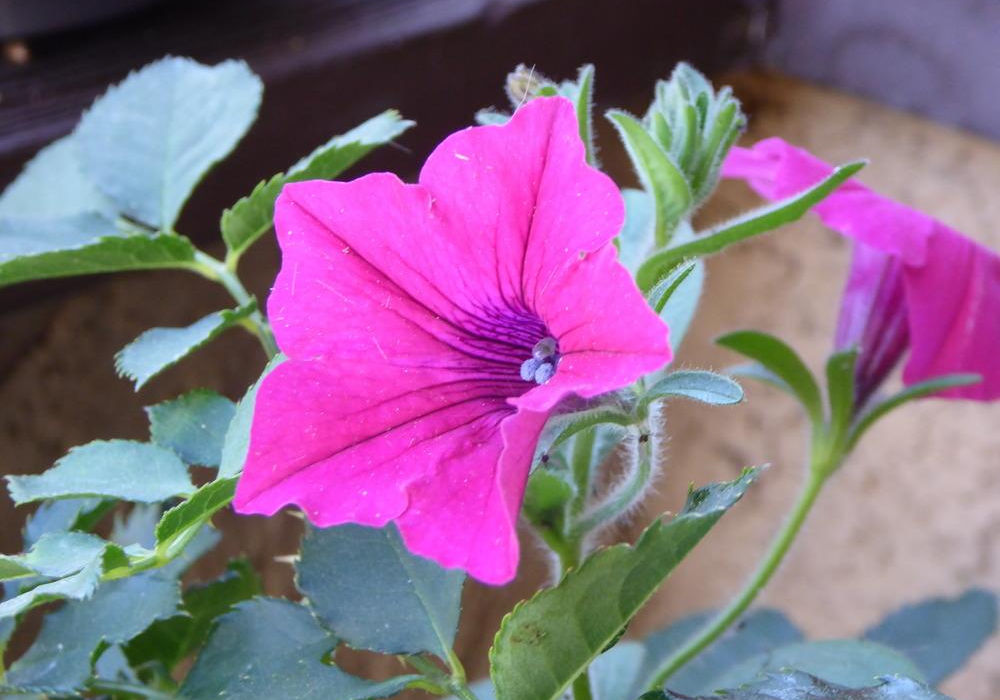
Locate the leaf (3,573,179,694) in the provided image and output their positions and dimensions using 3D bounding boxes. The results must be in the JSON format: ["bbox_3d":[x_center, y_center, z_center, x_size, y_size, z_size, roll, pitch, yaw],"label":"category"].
[{"bbox_3d":[-0.069,0.047,0.475,0.031,0.005,0.018,-31,38,-12],"label":"leaf"}]

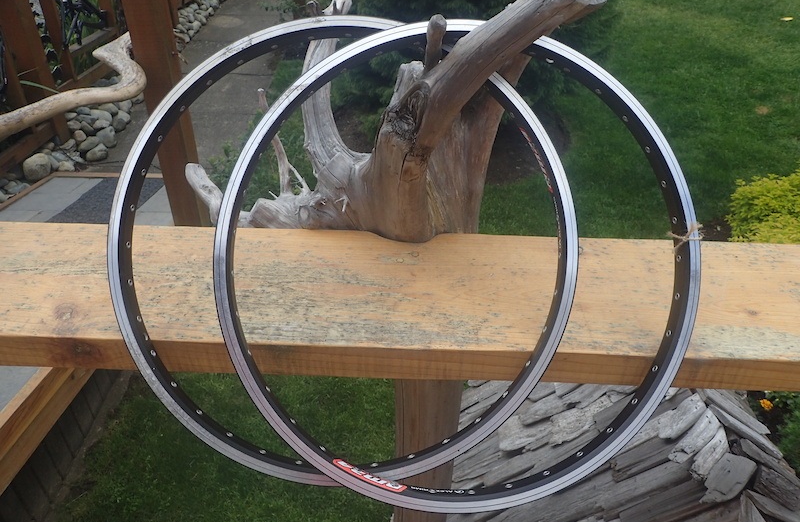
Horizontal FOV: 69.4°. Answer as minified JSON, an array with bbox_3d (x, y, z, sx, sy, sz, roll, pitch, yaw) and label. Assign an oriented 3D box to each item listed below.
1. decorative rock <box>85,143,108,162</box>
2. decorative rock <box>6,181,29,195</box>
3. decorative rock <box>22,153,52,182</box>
[{"bbox_3d":[-1.855,-0.666,3.541,0.125,0.105,0.100,-23,39,-32],"label":"decorative rock"},{"bbox_3d":[-2.109,-0.400,3.195,0.086,0.049,0.115,20,37,28],"label":"decorative rock"},{"bbox_3d":[-2.083,-0.539,3.320,0.138,0.152,0.138,-19,37,-28],"label":"decorative rock"}]

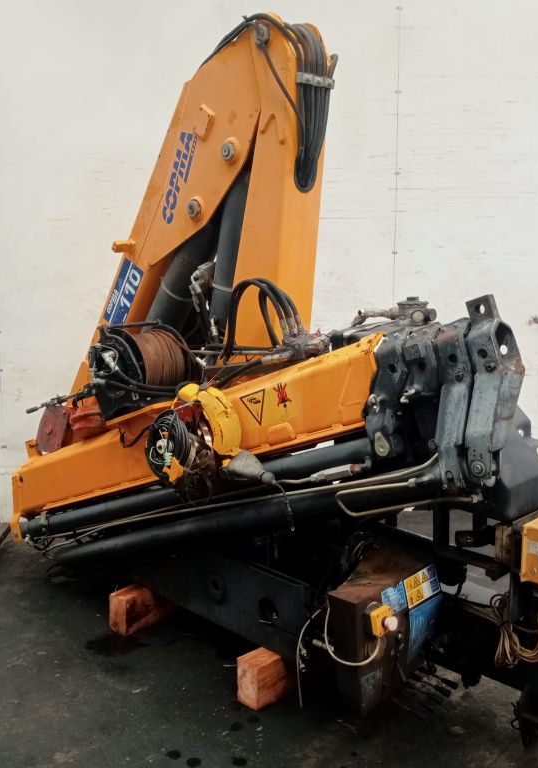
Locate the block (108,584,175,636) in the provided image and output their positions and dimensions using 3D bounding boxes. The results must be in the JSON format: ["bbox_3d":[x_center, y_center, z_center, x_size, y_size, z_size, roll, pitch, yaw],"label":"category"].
[{"bbox_3d":[-0.498,0.902,3.392,0.096,0.144,0.314,6,10,41],"label":"block"}]

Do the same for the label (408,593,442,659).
[{"bbox_3d":[0.508,0.783,2.672,0.005,0.161,0.206,7,10,41],"label":"label"}]

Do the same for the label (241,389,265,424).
[{"bbox_3d":[-0.034,0.076,2.463,0.107,0.099,0.005,-20,-8,42],"label":"label"}]

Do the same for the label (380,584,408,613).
[{"bbox_3d":[0.387,0.664,2.544,0.005,0.083,0.115,-15,-4,42],"label":"label"}]

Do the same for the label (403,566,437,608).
[{"bbox_3d":[0.493,0.650,2.661,0.005,0.090,0.191,-15,-4,42],"label":"label"}]

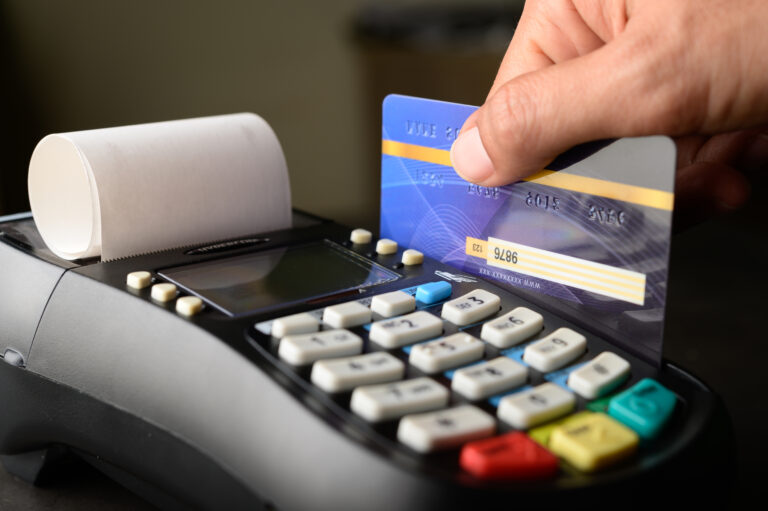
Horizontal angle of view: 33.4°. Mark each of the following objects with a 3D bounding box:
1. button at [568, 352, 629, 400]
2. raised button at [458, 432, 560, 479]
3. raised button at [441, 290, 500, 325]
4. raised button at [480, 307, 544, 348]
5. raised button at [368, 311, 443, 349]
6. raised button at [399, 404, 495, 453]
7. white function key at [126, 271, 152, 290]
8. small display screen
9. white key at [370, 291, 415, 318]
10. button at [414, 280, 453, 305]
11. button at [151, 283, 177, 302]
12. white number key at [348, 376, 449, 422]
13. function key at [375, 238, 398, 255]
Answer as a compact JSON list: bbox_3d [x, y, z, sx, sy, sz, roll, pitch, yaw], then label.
[{"bbox_3d":[0.043,0.024,0.257,0.007,0.004,0.016,22,25,33],"label":"button"},{"bbox_3d":[0.022,0.035,0.223,0.016,0.004,0.009,-6,25,-30],"label":"raised button"},{"bbox_3d":[0.019,0.011,0.281,0.007,0.004,0.016,22,25,33],"label":"raised button"},{"bbox_3d":[0.029,0.016,0.286,0.009,0.003,0.016,20,23,25],"label":"raised button"},{"bbox_3d":[0.005,0.016,0.276,0.016,0.003,0.008,-12,29,-43],"label":"raised button"},{"bbox_3d":[0.012,0.032,0.241,0.018,0.003,0.009,-7,25,-33],"label":"raised button"},{"bbox_3d":[-0.054,0.005,0.284,0.004,0.003,0.005,-12,26,-43],"label":"white function key"},{"bbox_3d":[-0.024,0.005,0.306,0.051,0.002,0.030,-12,26,-40],"label":"small display screen"},{"bbox_3d":[0.002,0.011,0.289,0.006,0.003,0.010,25,26,39],"label":"white key"},{"bbox_3d":[0.012,0.009,0.299,0.005,0.003,0.008,25,26,38],"label":"button"},{"bbox_3d":[-0.049,0.008,0.287,0.006,0.002,0.004,-12,26,-40],"label":"button"},{"bbox_3d":[0.003,0.027,0.250,0.019,0.003,0.009,-8,26,-35],"label":"white number key"},{"bbox_3d":[0.001,-0.002,0.330,0.006,0.002,0.004,-12,26,-40],"label":"function key"}]

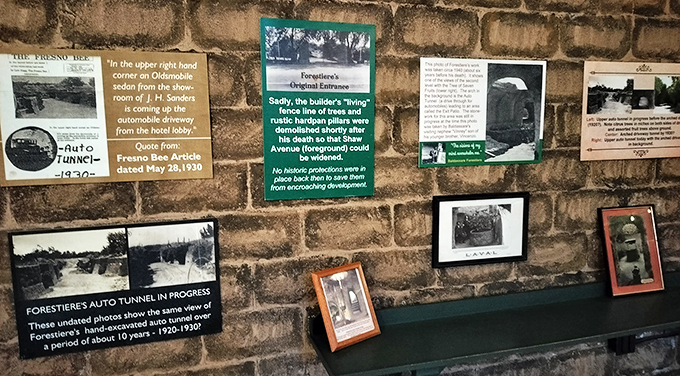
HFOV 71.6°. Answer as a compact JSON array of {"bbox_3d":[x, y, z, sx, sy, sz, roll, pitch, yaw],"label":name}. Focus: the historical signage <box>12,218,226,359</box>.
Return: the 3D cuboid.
[{"bbox_3d":[-0.783,0.355,1.709,0.675,0.447,0.015,-3,8,-18],"label":"historical signage"}]

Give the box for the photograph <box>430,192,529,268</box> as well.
[{"bbox_3d":[0.636,0.186,2.127,0.487,0.319,0.022,-2,8,-18],"label":"photograph"}]

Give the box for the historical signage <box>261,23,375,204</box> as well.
[{"bbox_3d":[-0.076,-0.297,1.851,0.454,0.678,0.015,-3,8,-18],"label":"historical signage"}]

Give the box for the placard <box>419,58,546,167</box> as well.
[{"bbox_3d":[0.634,-0.329,2.077,0.637,0.457,0.015,-3,8,-18],"label":"placard"}]

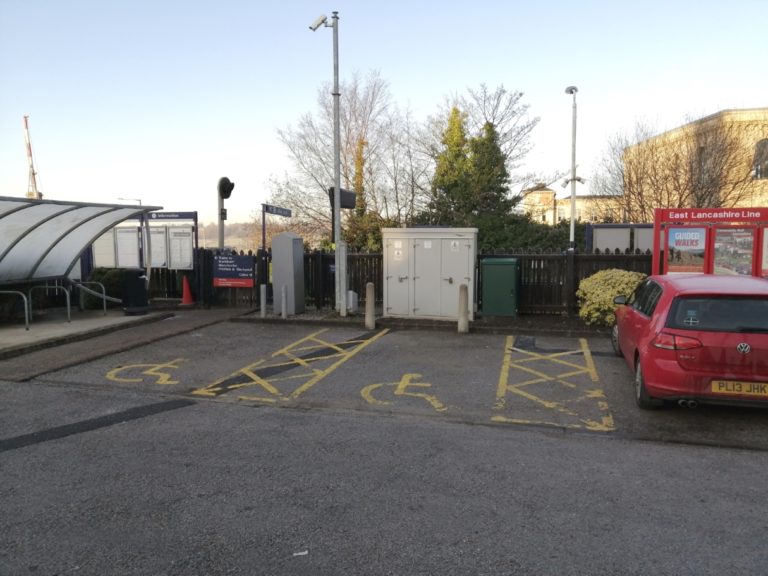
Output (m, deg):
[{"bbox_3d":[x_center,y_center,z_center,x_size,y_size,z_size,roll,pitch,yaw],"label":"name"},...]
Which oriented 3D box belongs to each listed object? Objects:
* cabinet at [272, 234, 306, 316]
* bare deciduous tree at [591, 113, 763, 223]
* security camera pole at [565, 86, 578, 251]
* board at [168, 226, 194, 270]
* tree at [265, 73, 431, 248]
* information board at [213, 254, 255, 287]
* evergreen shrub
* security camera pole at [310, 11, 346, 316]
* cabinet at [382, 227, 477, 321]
[{"bbox_3d":[-2.057,-0.327,12.843,0.480,1.719,0.540,1,5,14],"label":"cabinet"},{"bbox_3d":[12.037,-3.824,24.758,6.800,6.712,5.800,2,6,26],"label":"bare deciduous tree"},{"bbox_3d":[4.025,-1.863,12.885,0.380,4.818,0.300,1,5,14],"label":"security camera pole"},{"bbox_3d":[-5.136,-0.997,15.171,0.670,1.100,0.080,1,5,16],"label":"board"},{"bbox_3d":[-1.399,-4.414,23.701,6.200,8.077,5.600,0,5,0],"label":"tree"},{"bbox_3d":[-3.616,-0.387,14.423,0.980,0.791,0.040,1,5,9],"label":"information board"},{"bbox_3d":[4.555,0.146,11.860,1.420,1.086,1.200,1,5,14],"label":"evergreen shrub"},{"bbox_3d":[-1.138,-2.523,12.425,0.740,6.195,0.280,-1,5,-6],"label":"security camera pole"},{"bbox_3d":[0.955,-0.312,12.271,1.850,1.819,0.680,1,5,14],"label":"cabinet"}]

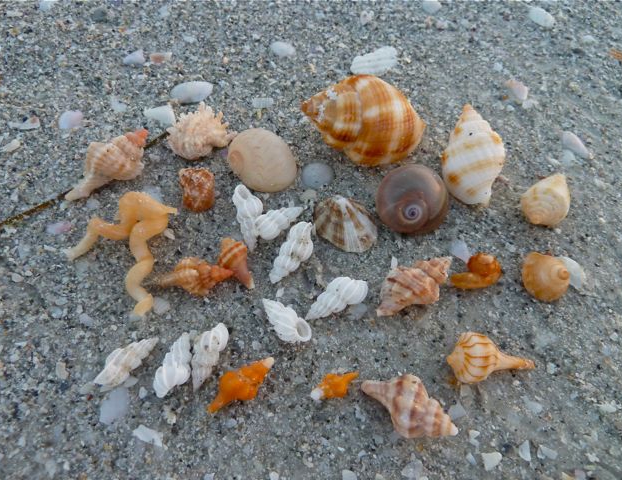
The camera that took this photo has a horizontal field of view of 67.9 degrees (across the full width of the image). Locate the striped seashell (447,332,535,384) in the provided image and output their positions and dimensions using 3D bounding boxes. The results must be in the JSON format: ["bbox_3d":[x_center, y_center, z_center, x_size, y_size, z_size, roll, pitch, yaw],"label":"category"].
[{"bbox_3d":[0.052,0.035,0.134,0.025,0.013,0.015,5,62,2],"label":"striped seashell"}]

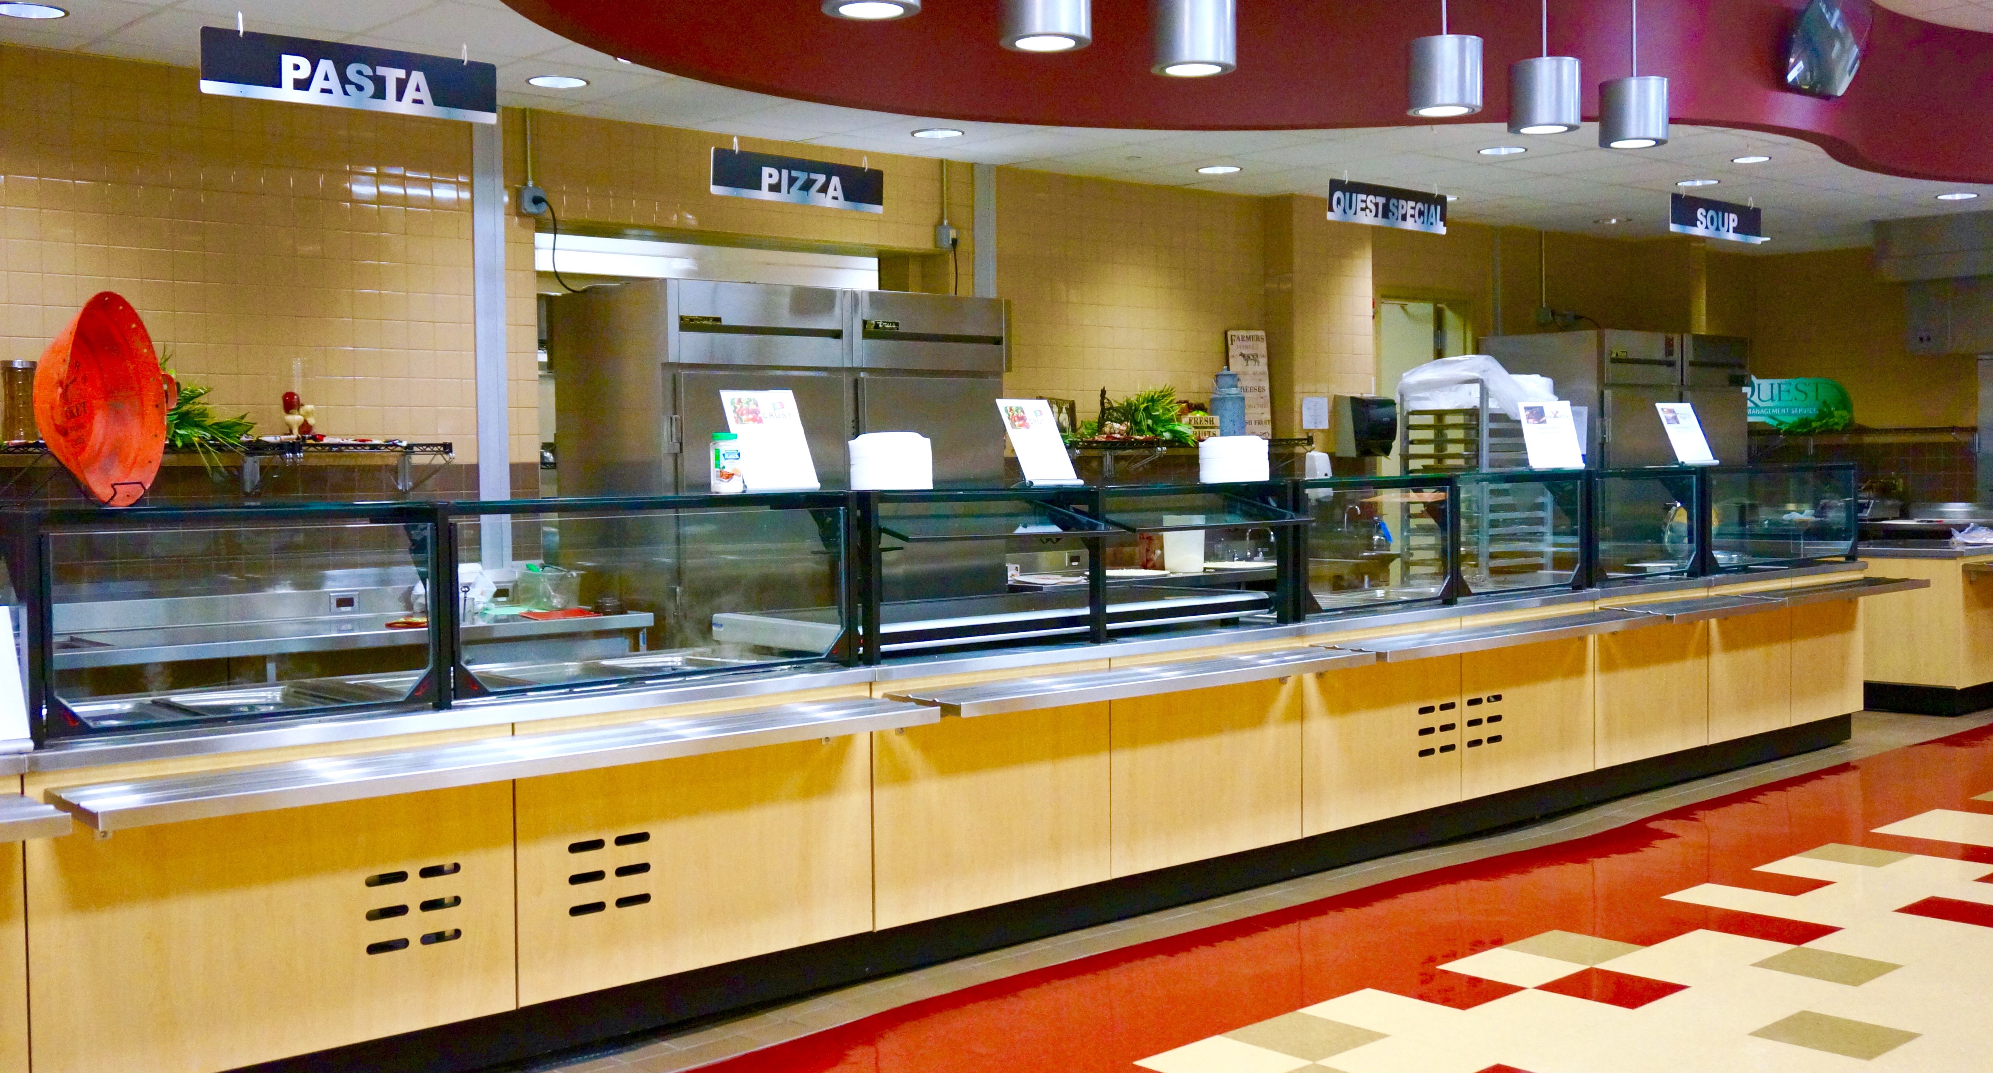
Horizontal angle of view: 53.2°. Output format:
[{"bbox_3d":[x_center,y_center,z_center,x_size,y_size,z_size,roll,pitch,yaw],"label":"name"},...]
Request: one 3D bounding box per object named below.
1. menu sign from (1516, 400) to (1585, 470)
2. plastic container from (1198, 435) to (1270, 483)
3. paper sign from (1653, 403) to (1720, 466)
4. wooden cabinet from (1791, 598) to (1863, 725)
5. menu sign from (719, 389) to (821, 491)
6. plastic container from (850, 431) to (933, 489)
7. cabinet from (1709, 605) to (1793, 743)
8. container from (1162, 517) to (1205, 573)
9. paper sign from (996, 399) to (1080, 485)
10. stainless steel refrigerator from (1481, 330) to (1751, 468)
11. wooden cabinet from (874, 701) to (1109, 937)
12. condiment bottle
[{"bbox_3d":[2.212,-0.388,7.931,0.220,0.260,0.130,-1,2,-9],"label":"menu sign"},{"bbox_3d":[0.798,-0.262,6.675,0.235,0.160,0.235,-1,2,7],"label":"plastic container"},{"bbox_3d":[2.970,-0.440,8.554,0.228,0.266,0.149,-2,3,-33],"label":"paper sign"},{"bbox_3d":[3.675,0.505,9.475,0.737,0.673,0.580,-3,3,-42],"label":"wooden cabinet"},{"bbox_3d":[-0.598,-0.255,5.303,0.235,0.277,0.146,-3,3,-38],"label":"menu sign"},{"bbox_3d":[-0.301,-0.211,5.678,0.235,0.160,0.235,-1,2,-3],"label":"plastic container"},{"bbox_3d":[3.114,0.536,8.965,0.746,0.680,0.600,-3,3,-42],"label":"cabinet"},{"bbox_3d":[0.873,0.031,9.283,0.193,0.261,0.183,-1,2,5],"label":"container"},{"bbox_3d":[0.138,-0.281,6.094,0.220,0.260,0.140,-3,3,-42],"label":"paper sign"},{"bbox_3d":[3.734,-0.143,11.980,1.672,2.100,0.830,-3,3,-42],"label":"stainless steel refrigerator"},{"bbox_3d":[-0.192,0.709,5.952,0.918,0.673,0.580,-3,3,-42],"label":"wooden cabinet"},{"bbox_3d":[-0.694,-0.191,5.118,0.090,0.158,0.090,-2,2,-16],"label":"condiment bottle"}]

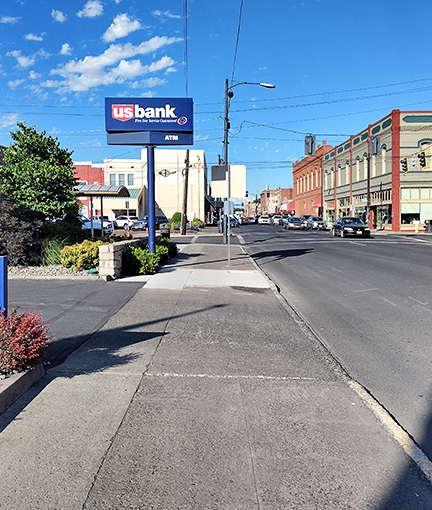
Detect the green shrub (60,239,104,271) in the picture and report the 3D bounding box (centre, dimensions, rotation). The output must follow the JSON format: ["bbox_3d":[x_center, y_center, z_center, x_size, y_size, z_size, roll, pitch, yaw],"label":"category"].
[{"bbox_3d":[-3.736,-0.014,14.900,1.200,0.820,1.050,0,4,0],"label":"green shrub"}]

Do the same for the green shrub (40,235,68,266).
[{"bbox_3d":[-4.780,-0.174,15.666,0.850,0.920,0.850,0,4,1],"label":"green shrub"}]

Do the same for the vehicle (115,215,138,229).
[{"bbox_3d":[-11.127,-3.891,64.500,1.860,1.700,4.600,-4,5,-44],"label":"vehicle"}]

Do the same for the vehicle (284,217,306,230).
[{"bbox_3d":[8.362,-3.326,56.000,1.800,1.450,4.700,0,4,0],"label":"vehicle"}]

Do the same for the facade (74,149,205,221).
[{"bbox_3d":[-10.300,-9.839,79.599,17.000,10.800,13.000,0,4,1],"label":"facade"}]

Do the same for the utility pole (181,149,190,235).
[{"bbox_3d":[-2.593,-5.403,46.000,0.380,7.400,0.360,3,4,0],"label":"utility pole"}]

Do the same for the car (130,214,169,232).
[{"bbox_3d":[-7.642,-3.639,60.500,1.870,1.730,4.700,2,4,31],"label":"car"}]

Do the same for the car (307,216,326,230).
[{"bbox_3d":[11.600,-3.686,60.944,1.780,1.500,4.400,0,4,1],"label":"car"}]

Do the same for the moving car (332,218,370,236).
[{"bbox_3d":[9.700,-1.966,38.448,1.770,1.410,4.600,0,4,1],"label":"moving car"}]

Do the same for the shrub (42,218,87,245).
[{"bbox_3d":[-5.284,-0.645,18.500,1.500,1.200,1.350,0,4,0],"label":"shrub"}]

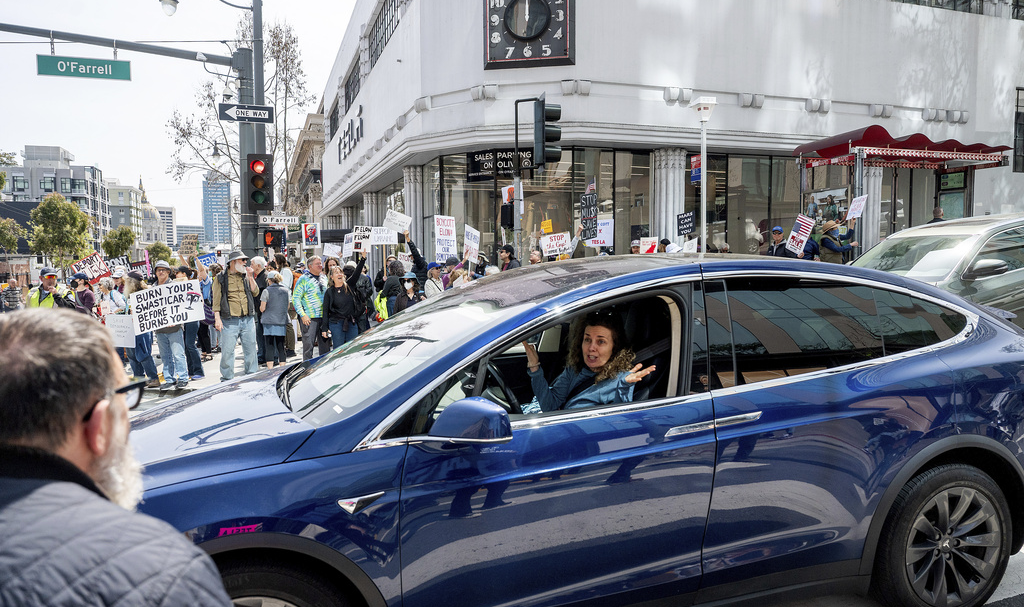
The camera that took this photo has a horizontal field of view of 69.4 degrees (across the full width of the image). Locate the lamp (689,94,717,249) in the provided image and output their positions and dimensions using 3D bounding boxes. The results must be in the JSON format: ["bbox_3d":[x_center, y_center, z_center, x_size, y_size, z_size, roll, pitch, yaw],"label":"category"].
[{"bbox_3d":[3.621,-1.692,14.026,0.380,4.360,0.380,-1,3,-18],"label":"lamp"}]

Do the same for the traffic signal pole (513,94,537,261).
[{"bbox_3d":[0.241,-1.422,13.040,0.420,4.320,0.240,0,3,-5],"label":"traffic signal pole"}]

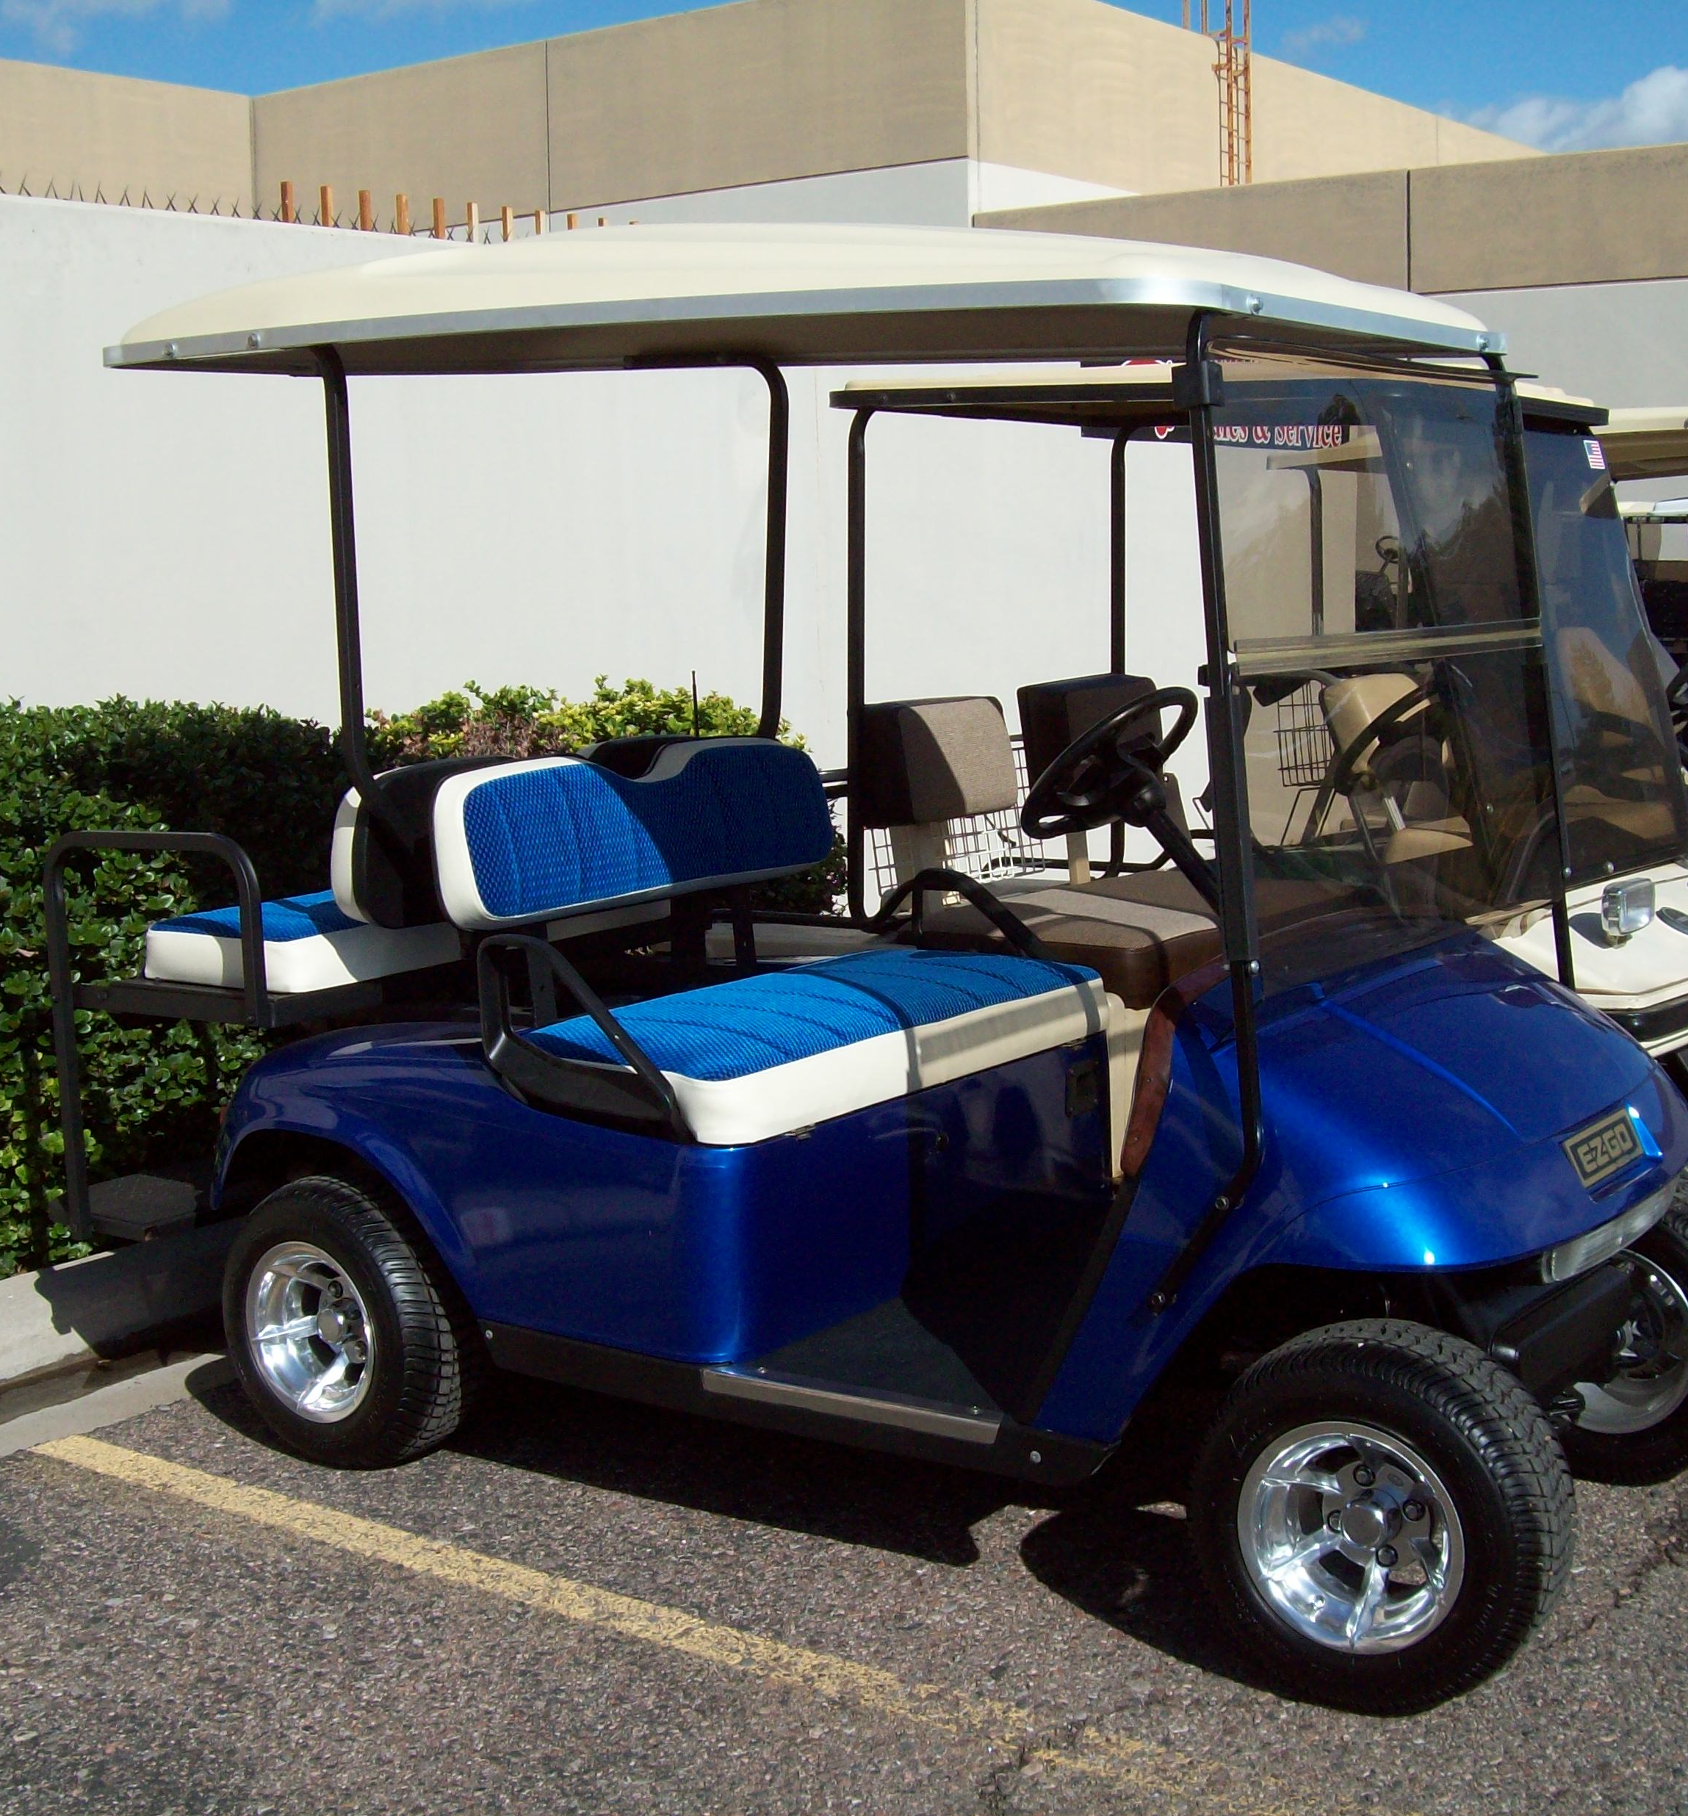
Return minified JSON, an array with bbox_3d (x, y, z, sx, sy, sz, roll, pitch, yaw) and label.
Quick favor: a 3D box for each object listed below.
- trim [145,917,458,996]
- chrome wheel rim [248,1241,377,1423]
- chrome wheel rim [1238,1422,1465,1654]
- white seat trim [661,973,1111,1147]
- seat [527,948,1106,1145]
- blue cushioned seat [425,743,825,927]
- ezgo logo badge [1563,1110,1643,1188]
[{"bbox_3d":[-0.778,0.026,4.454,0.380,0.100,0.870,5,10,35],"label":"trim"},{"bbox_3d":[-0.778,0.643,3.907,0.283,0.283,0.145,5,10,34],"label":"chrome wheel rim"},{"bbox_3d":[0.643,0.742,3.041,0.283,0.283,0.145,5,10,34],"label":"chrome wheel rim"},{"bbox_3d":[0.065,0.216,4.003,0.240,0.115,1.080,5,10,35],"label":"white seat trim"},{"bbox_3d":[-0.036,0.196,4.071,0.485,0.135,1.070,5,10,35],"label":"seat"},{"bbox_3d":[-0.323,-0.143,4.220,0.120,0.265,1.000,-14,-1,37],"label":"blue cushioned seat"},{"bbox_3d":[1.014,0.321,3.354,0.018,0.072,0.215,-29,-10,35],"label":"ezgo logo badge"}]

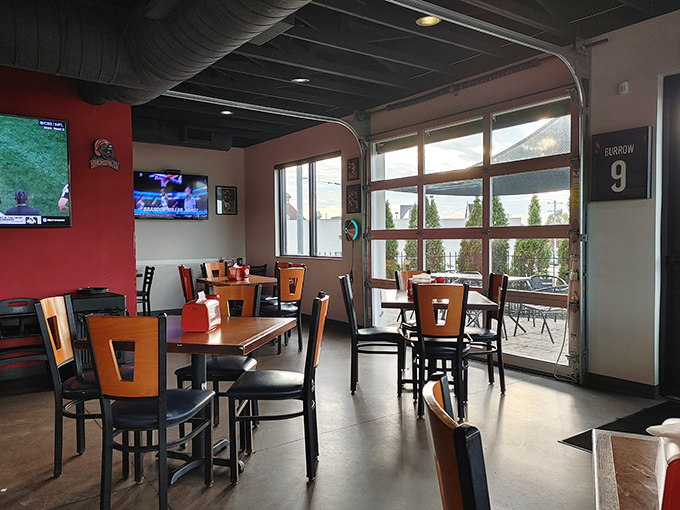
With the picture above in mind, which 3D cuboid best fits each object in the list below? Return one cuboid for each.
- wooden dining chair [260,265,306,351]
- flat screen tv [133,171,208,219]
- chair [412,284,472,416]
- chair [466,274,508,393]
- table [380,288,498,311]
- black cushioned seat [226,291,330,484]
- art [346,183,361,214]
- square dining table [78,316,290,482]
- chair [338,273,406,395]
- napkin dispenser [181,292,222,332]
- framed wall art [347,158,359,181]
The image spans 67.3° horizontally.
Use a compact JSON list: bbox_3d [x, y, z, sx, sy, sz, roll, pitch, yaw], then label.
[{"bbox_3d":[-0.632,0.584,5.559,0.430,0.906,0.499,-2,2,-38],"label":"wooden dining chair"},{"bbox_3d":[-2.664,-0.916,8.025,1.252,0.718,0.070,-2,2,-37],"label":"flat screen tv"},{"bbox_3d":[0.711,0.642,3.591,0.409,0.917,0.479,0,2,11],"label":"chair"},{"bbox_3d":[1.075,0.613,4.048,0.499,0.906,0.430,-1,2,-3],"label":"chair"},{"bbox_3d":[0.735,0.694,4.005,0.810,0.730,0.830,0,2,9],"label":"table"},{"bbox_3d":[-0.305,0.674,2.686,0.499,0.906,0.430,-1,2,3],"label":"black cushioned seat"},{"bbox_3d":[0.183,-0.699,6.447,0.030,0.351,0.282,-2,2,-38],"label":"art"},{"bbox_3d":[-0.751,0.760,2.737,0.845,0.742,0.845,0,2,12],"label":"square dining table"},{"bbox_3d":[0.276,0.629,4.147,0.479,0.917,0.409,0,2,9],"label":"chair"},{"bbox_3d":[-0.729,0.312,2.696,0.145,0.155,0.200,-1,2,4],"label":"napkin dispenser"},{"bbox_3d":[0.162,-1.088,6.518,0.025,0.274,0.240,-2,2,-37],"label":"framed wall art"}]

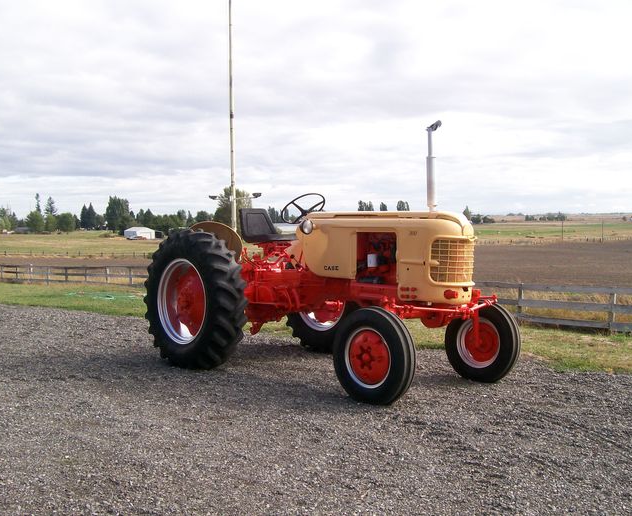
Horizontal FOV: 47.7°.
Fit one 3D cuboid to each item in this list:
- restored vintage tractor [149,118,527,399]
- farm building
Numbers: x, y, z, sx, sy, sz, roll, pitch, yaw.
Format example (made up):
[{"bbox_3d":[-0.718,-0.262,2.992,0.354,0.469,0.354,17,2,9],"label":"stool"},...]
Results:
[{"bbox_3d":[0.155,-0.040,6.500,2.030,2.170,3.170,-3,4,-44],"label":"restored vintage tractor"},{"bbox_3d":[-70.200,-9.800,286.500,9.600,5.000,8.900,2,4,44],"label":"farm building"}]

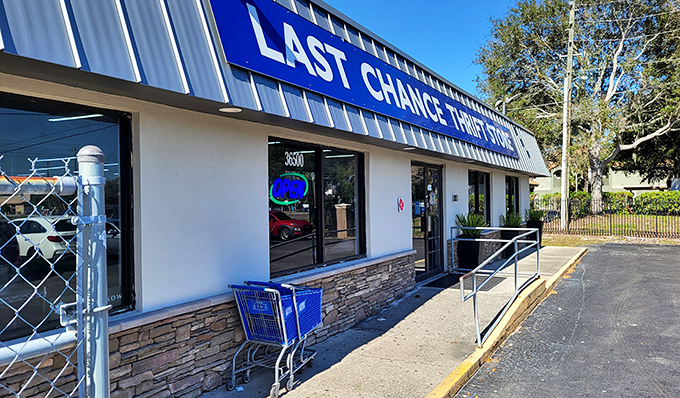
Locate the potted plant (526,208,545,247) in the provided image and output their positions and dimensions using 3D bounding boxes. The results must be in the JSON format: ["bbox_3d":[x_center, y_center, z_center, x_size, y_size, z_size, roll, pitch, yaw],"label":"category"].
[{"bbox_3d":[6.550,0.955,17.111,0.580,1.350,0.580,-1,0,30],"label":"potted plant"}]

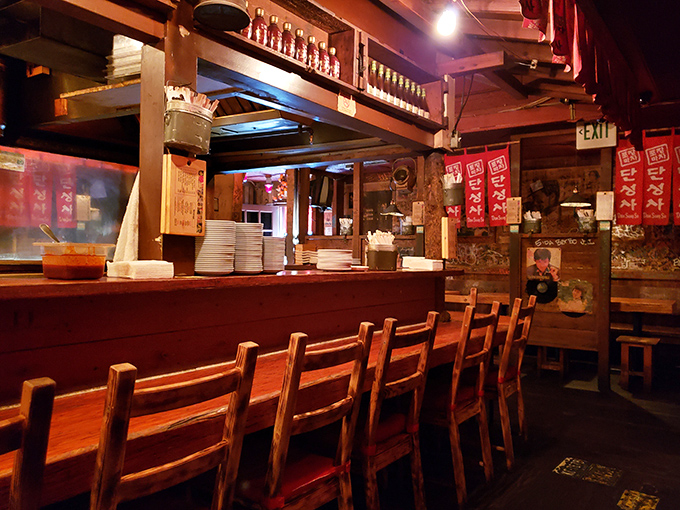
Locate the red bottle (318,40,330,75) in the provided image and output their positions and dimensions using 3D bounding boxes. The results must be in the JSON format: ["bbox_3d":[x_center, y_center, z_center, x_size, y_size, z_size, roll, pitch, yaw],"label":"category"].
[{"bbox_3d":[-0.078,-0.993,2.580,0.065,0.164,0.065,1,0,0],"label":"red bottle"}]

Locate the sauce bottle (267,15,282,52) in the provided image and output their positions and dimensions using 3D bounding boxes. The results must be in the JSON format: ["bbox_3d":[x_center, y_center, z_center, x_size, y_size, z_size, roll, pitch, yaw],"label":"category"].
[{"bbox_3d":[-0.292,-0.993,2.299,0.065,0.164,0.065,1,0,0],"label":"sauce bottle"}]

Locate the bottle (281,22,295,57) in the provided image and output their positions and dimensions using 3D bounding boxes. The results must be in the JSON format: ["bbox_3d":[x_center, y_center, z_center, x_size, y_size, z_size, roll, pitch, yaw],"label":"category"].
[{"bbox_3d":[-0.242,-0.994,2.365,0.065,0.164,0.065,1,0,0],"label":"bottle"}]

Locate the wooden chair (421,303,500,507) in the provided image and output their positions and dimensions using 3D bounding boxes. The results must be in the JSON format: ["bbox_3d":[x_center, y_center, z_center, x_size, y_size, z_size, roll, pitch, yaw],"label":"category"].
[{"bbox_3d":[0.556,0.728,2.699,0.440,0.950,0.385,0,0,37],"label":"wooden chair"}]

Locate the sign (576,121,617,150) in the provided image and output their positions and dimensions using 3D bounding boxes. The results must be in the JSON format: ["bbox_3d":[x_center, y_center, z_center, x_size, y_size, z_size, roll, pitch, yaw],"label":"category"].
[{"bbox_3d":[2.226,-1.031,4.423,0.320,0.235,0.060,1,0,38],"label":"sign"}]

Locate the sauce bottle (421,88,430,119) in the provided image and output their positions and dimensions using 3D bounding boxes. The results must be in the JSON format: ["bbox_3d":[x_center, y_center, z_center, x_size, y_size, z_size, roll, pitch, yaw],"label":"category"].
[{"bbox_3d":[0.631,-1.124,3.814,0.078,0.228,0.078,1,0,0],"label":"sauce bottle"}]

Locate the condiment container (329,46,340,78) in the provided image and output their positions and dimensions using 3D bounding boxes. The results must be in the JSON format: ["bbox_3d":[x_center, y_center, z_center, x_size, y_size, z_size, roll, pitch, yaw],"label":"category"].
[{"bbox_3d":[-0.036,-1.098,2.936,0.078,0.186,0.078,1,0,0],"label":"condiment container"}]

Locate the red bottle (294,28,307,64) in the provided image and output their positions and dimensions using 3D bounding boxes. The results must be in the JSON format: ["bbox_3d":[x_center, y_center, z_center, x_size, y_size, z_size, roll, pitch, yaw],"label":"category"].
[{"bbox_3d":[-0.208,-1.102,2.709,0.078,0.186,0.078,1,0,0],"label":"red bottle"}]

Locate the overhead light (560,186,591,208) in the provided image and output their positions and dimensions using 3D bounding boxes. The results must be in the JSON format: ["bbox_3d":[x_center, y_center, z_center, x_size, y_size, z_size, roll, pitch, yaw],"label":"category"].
[{"bbox_3d":[2.425,-0.596,5.243,0.290,0.200,0.290,0,0,30],"label":"overhead light"}]

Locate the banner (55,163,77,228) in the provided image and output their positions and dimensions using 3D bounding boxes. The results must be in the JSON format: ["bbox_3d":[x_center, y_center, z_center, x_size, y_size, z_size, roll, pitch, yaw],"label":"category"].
[{"bbox_3d":[-2.866,-0.639,5.352,0.020,0.730,0.215,1,0,38],"label":"banner"}]

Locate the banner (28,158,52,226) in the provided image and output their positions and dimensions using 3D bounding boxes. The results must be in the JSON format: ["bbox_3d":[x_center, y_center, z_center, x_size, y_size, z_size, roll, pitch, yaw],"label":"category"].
[{"bbox_3d":[-3.026,-0.630,5.147,0.020,0.730,0.220,1,0,38],"label":"banner"}]

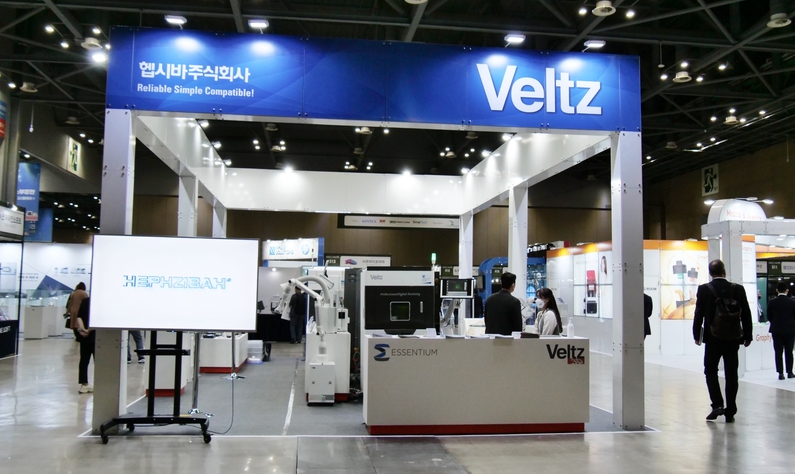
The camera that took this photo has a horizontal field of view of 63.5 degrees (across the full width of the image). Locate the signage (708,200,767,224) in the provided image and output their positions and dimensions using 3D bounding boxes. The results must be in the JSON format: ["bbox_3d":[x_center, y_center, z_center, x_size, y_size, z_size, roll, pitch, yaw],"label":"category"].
[{"bbox_3d":[6.150,-0.440,11.712,0.860,0.420,0.360,1,-5,-8],"label":"signage"}]

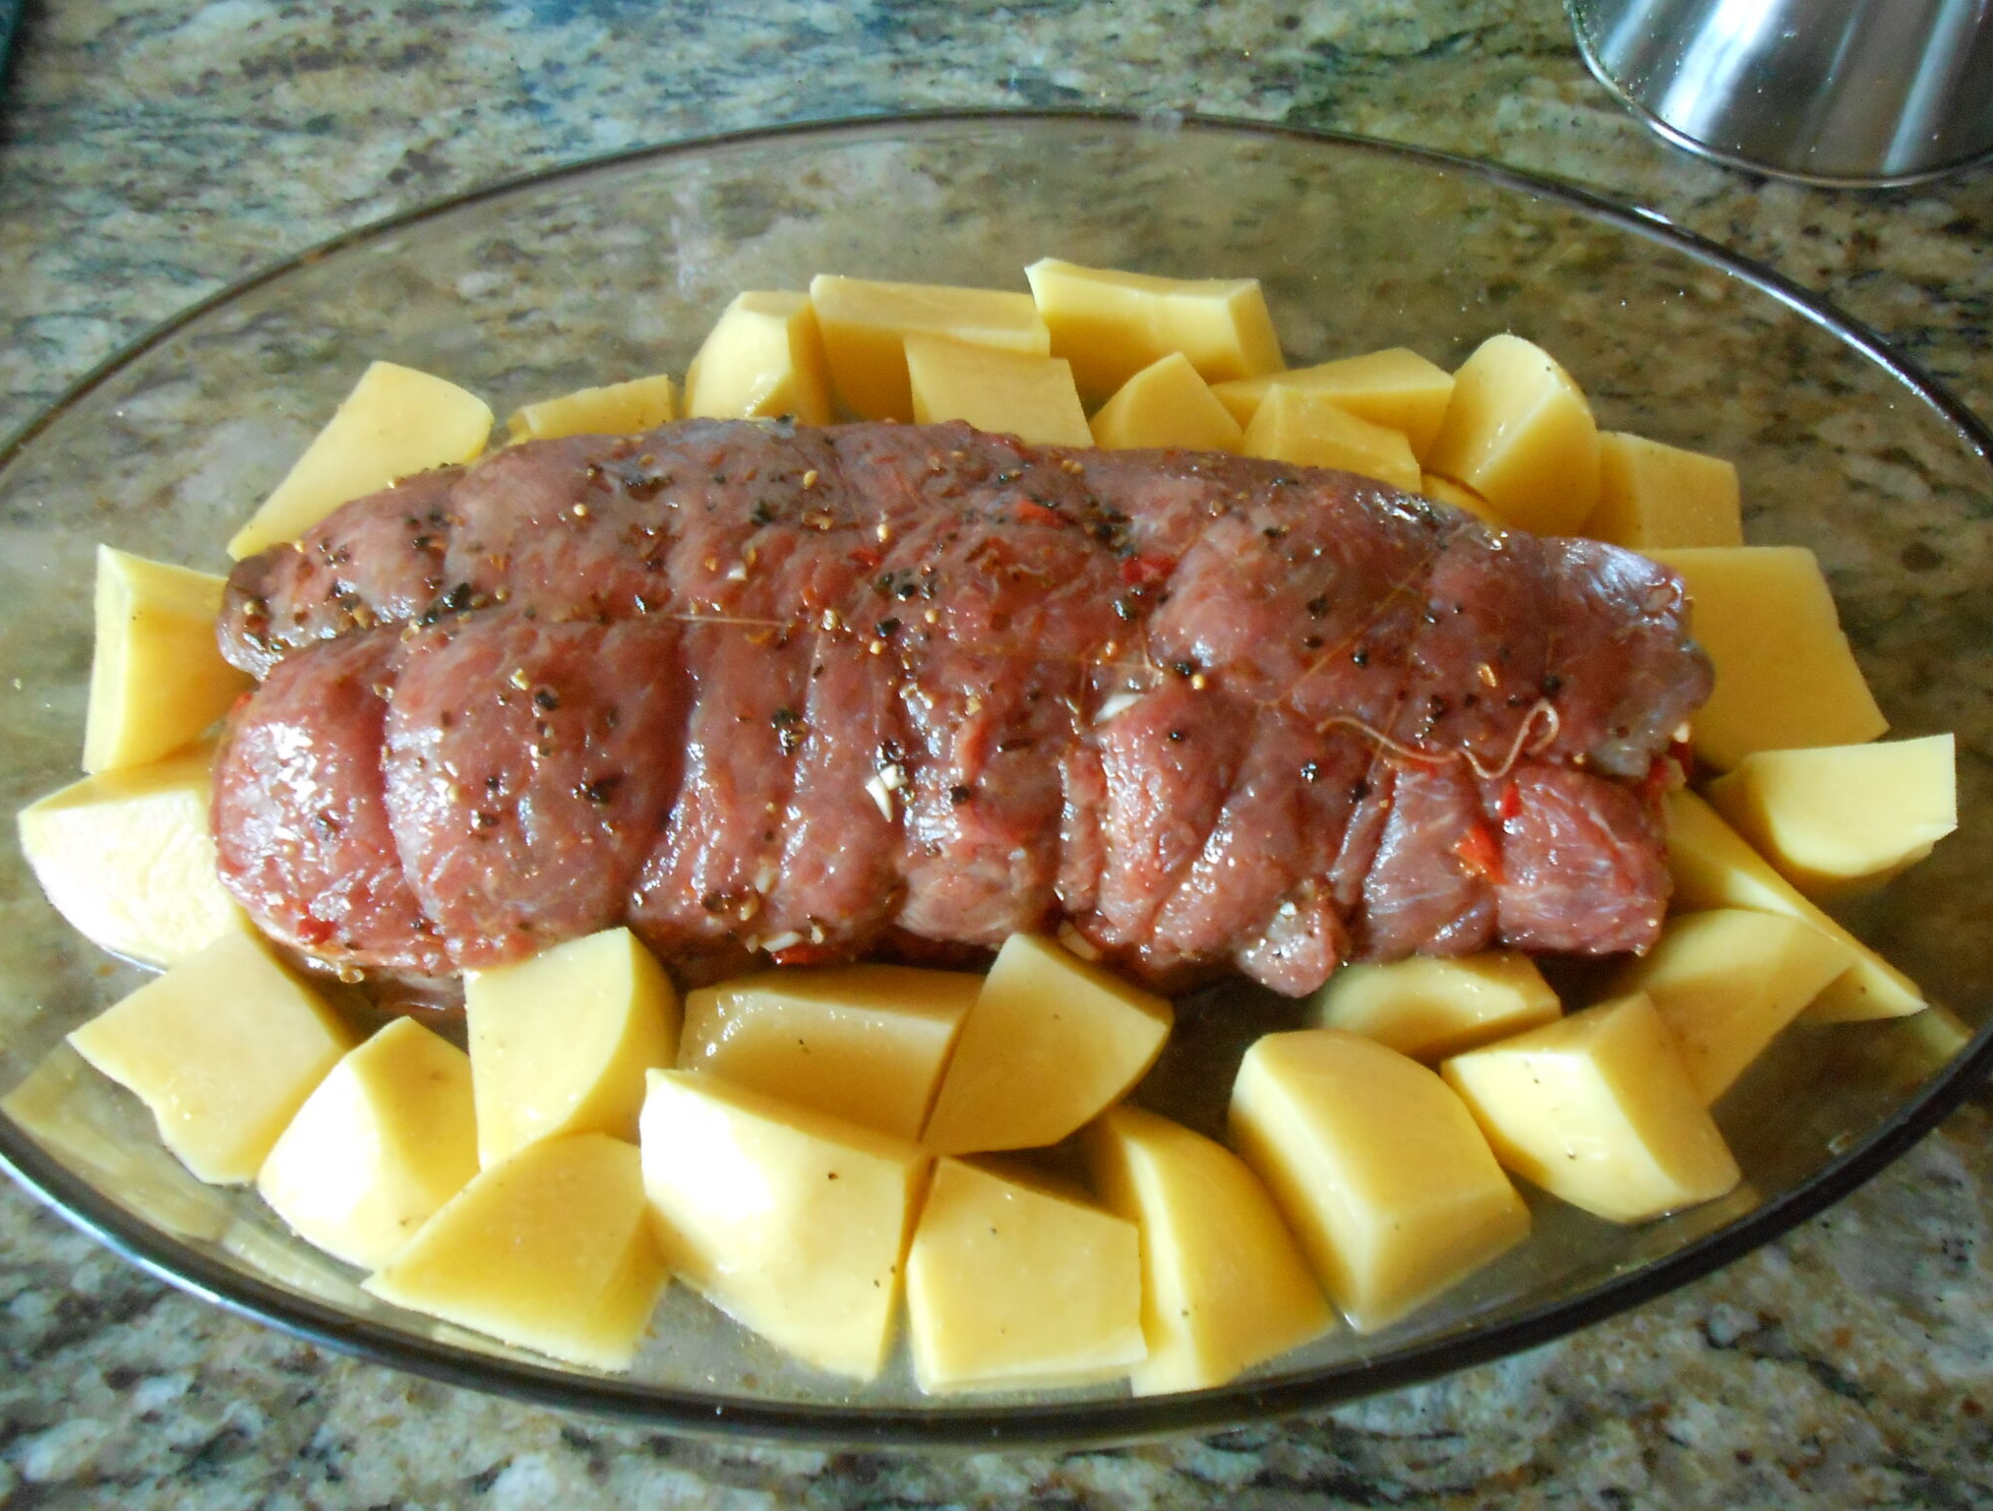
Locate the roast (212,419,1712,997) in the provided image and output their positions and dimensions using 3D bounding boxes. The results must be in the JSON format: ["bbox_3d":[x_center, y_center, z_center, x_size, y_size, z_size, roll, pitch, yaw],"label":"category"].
[{"bbox_3d":[-0.006,-0.009,0.319,0.247,0.070,0.100,1,57,1],"label":"roast"}]

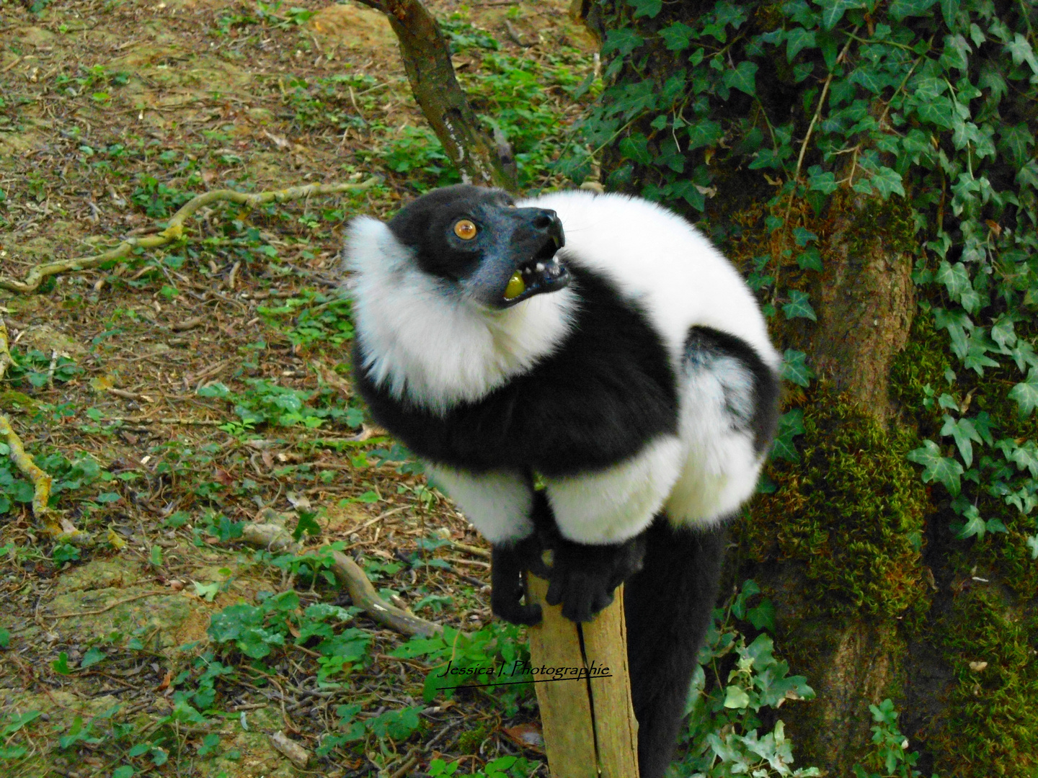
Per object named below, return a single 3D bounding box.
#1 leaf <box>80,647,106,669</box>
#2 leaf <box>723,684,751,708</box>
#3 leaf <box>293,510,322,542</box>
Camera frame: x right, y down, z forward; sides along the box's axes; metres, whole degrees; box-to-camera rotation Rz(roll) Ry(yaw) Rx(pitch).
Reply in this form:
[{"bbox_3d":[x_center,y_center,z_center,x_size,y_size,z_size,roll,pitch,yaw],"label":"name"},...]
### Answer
[{"bbox_3d":[-0.632,0.399,2.800,0.027,0.010,0.042,29,49,29],"label":"leaf"},{"bbox_3d":[0.226,0.318,1.950,0.029,0.025,0.012,1,10,6],"label":"leaf"},{"bbox_3d":[-0.353,0.228,3.150,0.049,0.052,0.015,-2,18,-6],"label":"leaf"}]

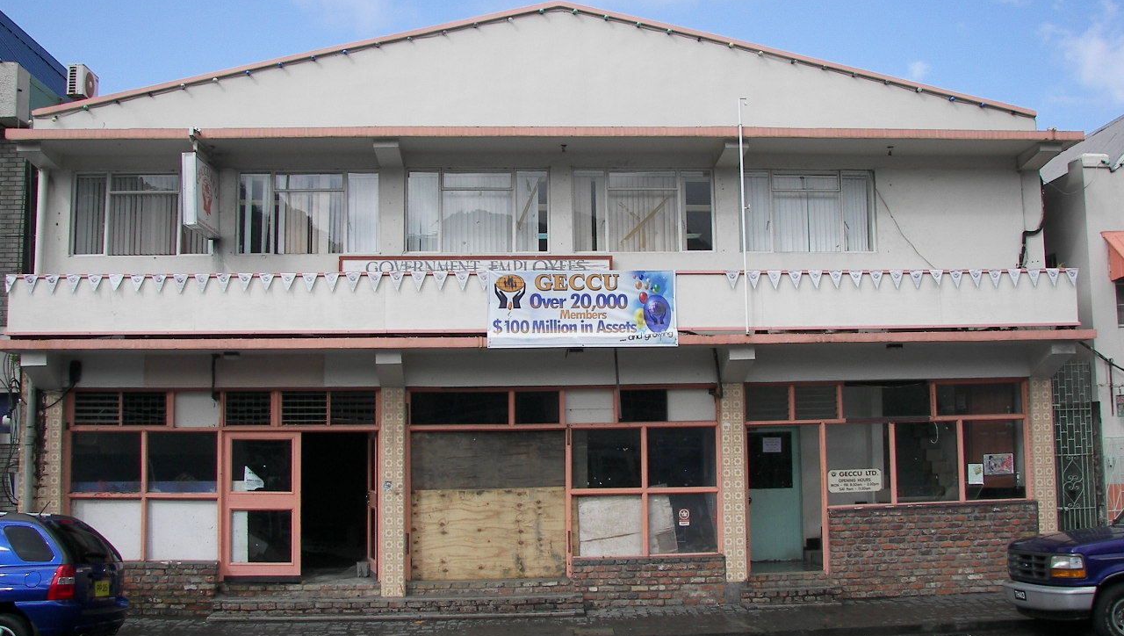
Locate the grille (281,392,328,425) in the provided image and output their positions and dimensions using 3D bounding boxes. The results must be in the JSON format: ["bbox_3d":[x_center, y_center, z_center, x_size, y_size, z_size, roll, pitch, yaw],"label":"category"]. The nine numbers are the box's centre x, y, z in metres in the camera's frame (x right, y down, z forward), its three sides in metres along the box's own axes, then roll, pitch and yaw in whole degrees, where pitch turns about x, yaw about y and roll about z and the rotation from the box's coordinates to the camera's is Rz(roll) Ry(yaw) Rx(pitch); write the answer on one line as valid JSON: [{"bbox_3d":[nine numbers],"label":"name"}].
[{"bbox_3d":[-3.419,1.205,15.571,0.630,0.454,0.060,0,-6,-3],"label":"grille"}]

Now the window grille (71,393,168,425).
[{"bbox_3d":[-5.849,1.207,15.525,1.205,0.441,0.060,0,-6,-4],"label":"window grille"}]

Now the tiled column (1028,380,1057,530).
[{"bbox_3d":[6.635,2.163,16.281,0.323,2.646,0.320,0,-6,-4],"label":"tiled column"}]

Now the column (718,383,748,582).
[{"bbox_3d":[2.313,2.240,15.964,0.308,2.664,0.320,0,-6,-4],"label":"column"}]

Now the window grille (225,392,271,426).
[{"bbox_3d":[-4.186,1.217,15.643,0.594,0.445,0.060,0,-6,-4],"label":"window grille"}]

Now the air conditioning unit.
[{"bbox_3d":[-8.875,-4.292,21.672,0.291,0.562,0.810,0,-6,-4],"label":"air conditioning unit"}]

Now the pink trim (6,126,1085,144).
[{"bbox_3d":[-0.049,-2.354,15.003,13.816,0.132,0.120,0,-6,-3],"label":"pink trim"}]

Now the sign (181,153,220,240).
[{"bbox_3d":[-4.561,-1.512,14.779,0.167,0.883,1.176,0,-6,-4],"label":"sign"}]

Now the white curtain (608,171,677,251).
[{"bbox_3d":[1.115,-1.466,16.194,0.963,1.122,0.080,0,-6,-3],"label":"white curtain"}]

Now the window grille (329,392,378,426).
[{"bbox_3d":[-2.785,1.202,15.603,0.639,0.467,0.060,0,-6,-3],"label":"window grille"}]

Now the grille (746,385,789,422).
[{"bbox_3d":[2.789,1.164,15.885,0.607,0.499,0.060,0,-6,-3],"label":"grille"}]

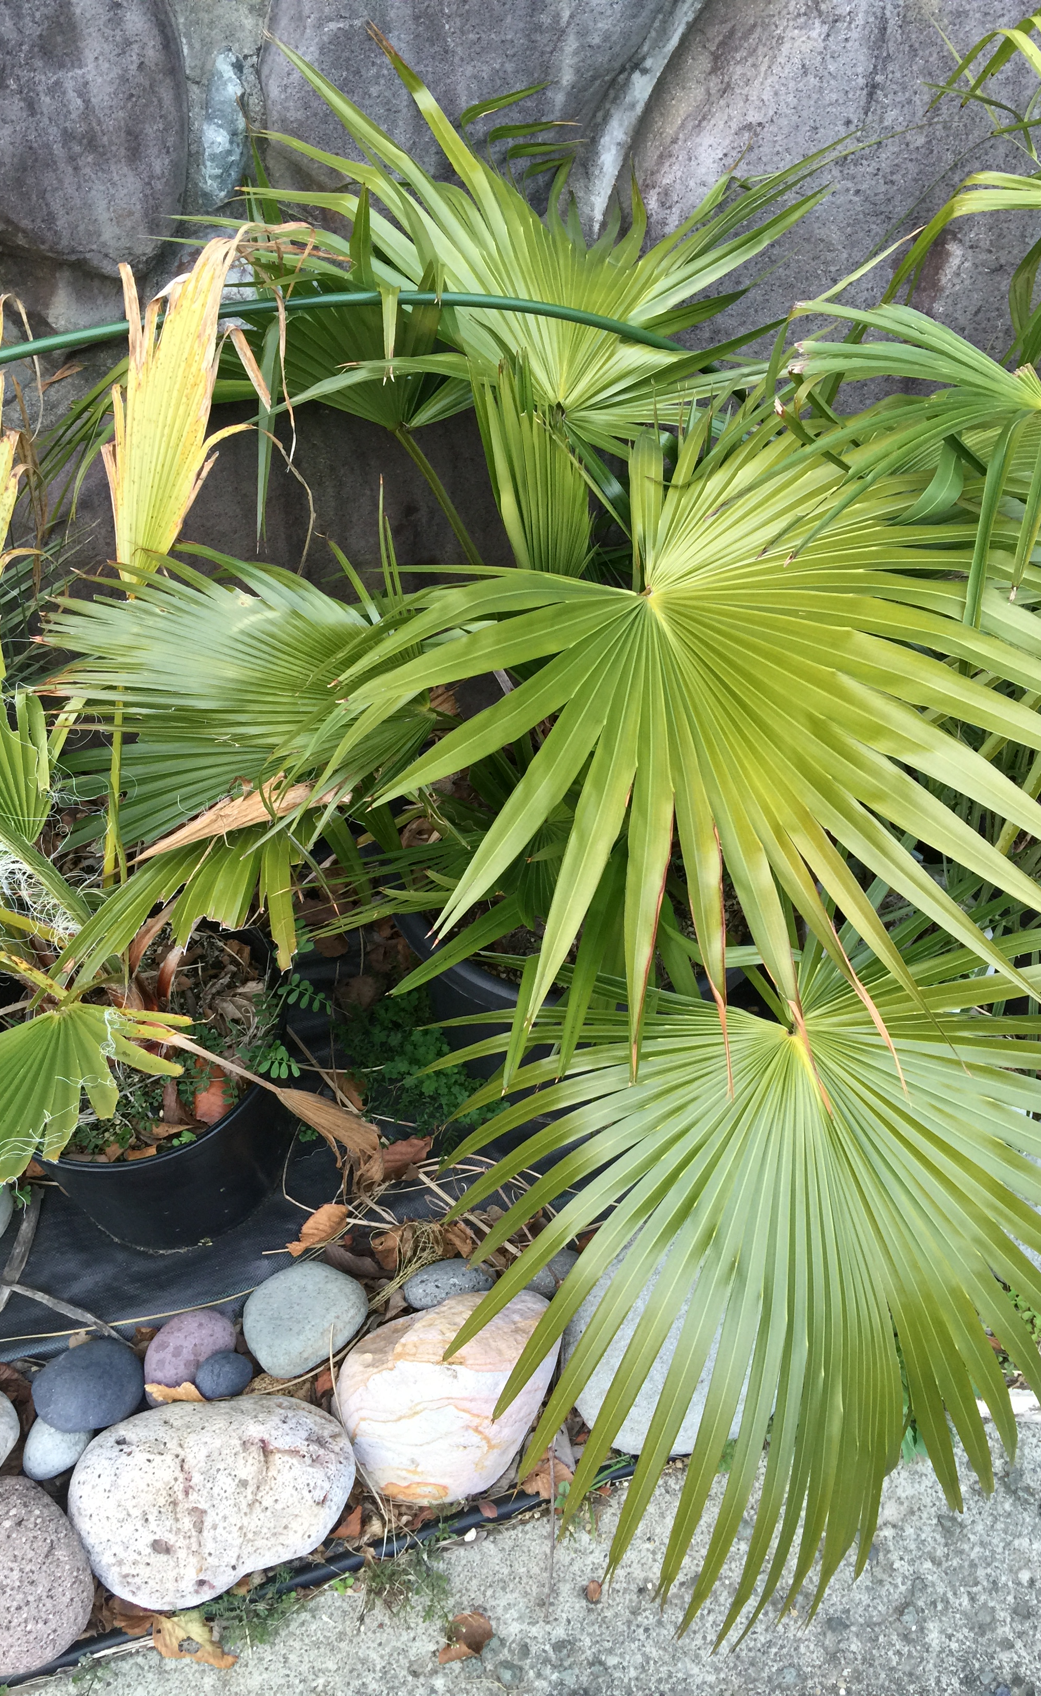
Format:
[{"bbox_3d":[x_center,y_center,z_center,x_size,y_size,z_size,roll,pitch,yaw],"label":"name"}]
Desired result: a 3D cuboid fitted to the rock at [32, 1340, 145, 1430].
[{"bbox_3d":[-0.385,0.479,1.266,0.097,0.058,0.078,0,54,-1],"label":"rock"}]

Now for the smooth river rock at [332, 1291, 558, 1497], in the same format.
[{"bbox_3d":[-0.053,0.472,1.231,0.201,0.123,0.164,-15,55,-11],"label":"smooth river rock"}]

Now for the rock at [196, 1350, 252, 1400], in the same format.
[{"bbox_3d":[-0.269,0.478,1.293,0.050,0.037,0.042,11,54,7],"label":"rock"}]

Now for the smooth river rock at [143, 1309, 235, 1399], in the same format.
[{"bbox_3d":[-0.299,0.458,1.284,0.087,0.056,0.075,-22,57,-16],"label":"smooth river rock"}]

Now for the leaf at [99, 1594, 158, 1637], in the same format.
[{"bbox_3d":[-0.333,0.650,1.200,0.060,0.022,0.025,17,55,11],"label":"leaf"}]

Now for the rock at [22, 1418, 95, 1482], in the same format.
[{"bbox_3d":[-0.409,0.528,1.258,0.065,0.042,0.050,-38,63,-25],"label":"rock"}]

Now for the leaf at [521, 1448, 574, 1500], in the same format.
[{"bbox_3d":[0.029,0.562,1.266,0.039,0.022,0.044,29,58,19],"label":"leaf"}]

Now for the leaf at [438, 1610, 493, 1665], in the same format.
[{"bbox_3d":[-0.047,0.665,1.201,0.049,0.018,0.033,-9,54,-7],"label":"leaf"}]

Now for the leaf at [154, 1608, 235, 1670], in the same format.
[{"bbox_3d":[-0.273,0.663,1.196,0.078,0.020,0.039,9,53,5],"label":"leaf"}]

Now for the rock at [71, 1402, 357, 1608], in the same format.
[{"bbox_3d":[-0.259,0.542,1.197,0.236,0.125,0.163,-6,54,-5],"label":"rock"}]

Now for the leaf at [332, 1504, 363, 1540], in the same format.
[{"bbox_3d":[-0.153,0.593,1.250,0.030,0.015,0.030,-3,53,-3],"label":"leaf"}]

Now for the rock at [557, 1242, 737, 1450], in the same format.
[{"bbox_3d":[0.131,0.442,1.273,0.195,0.125,0.205,1,54,0],"label":"rock"}]

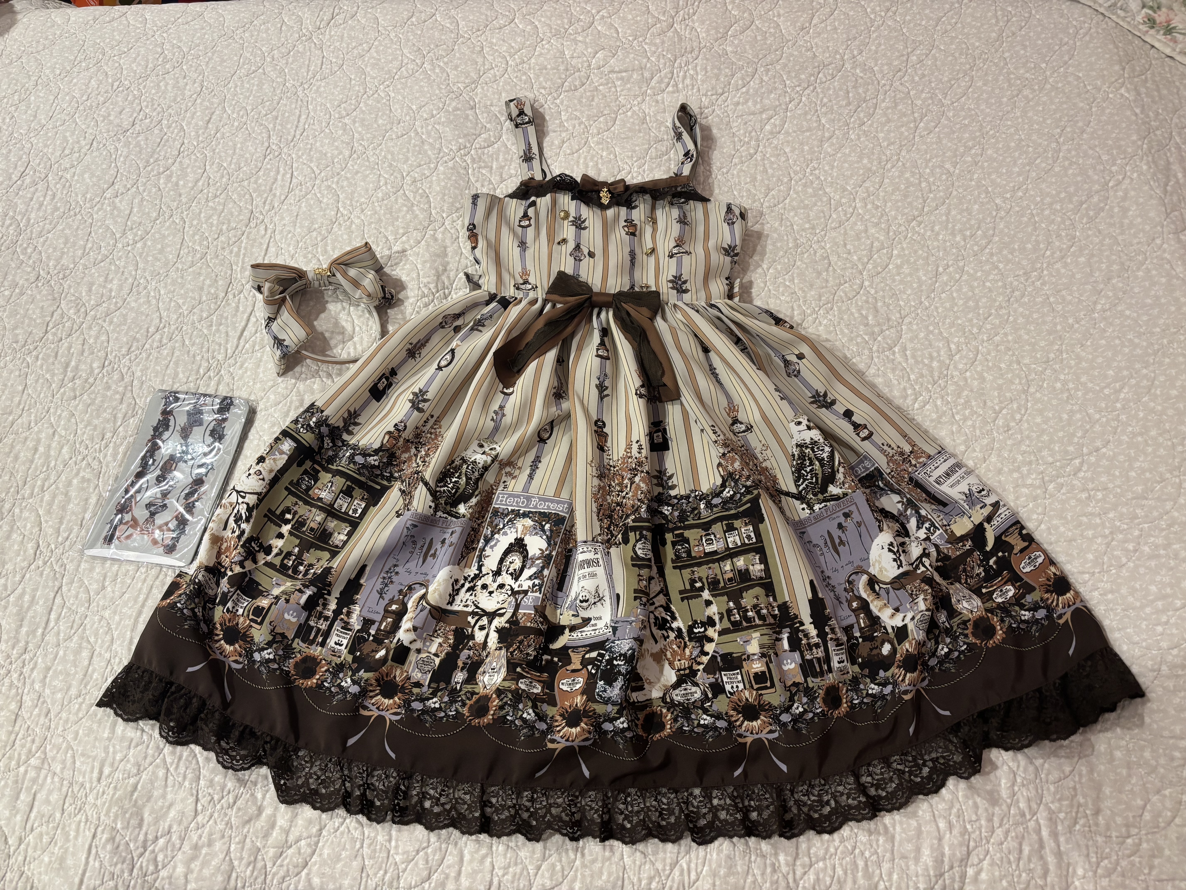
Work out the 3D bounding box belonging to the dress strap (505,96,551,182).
[{"bbox_3d":[-0.095,-0.442,1.282,0.051,0.030,0.142,-7,63,-4],"label":"dress strap"}]

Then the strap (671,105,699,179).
[{"bbox_3d":[0.132,-0.441,1.282,0.033,0.034,0.121,0,62,0],"label":"strap"}]

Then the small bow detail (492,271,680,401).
[{"bbox_3d":[-0.008,-0.136,1.108,0.222,0.038,0.180,0,62,0],"label":"small bow detail"}]

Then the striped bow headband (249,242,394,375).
[{"bbox_3d":[-0.341,-0.176,1.121,0.183,0.072,0.169,-3,62,-2],"label":"striped bow headband"}]

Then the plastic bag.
[{"bbox_3d":[-0.491,0.036,1.045,0.121,0.016,0.214,7,63,4],"label":"plastic bag"}]

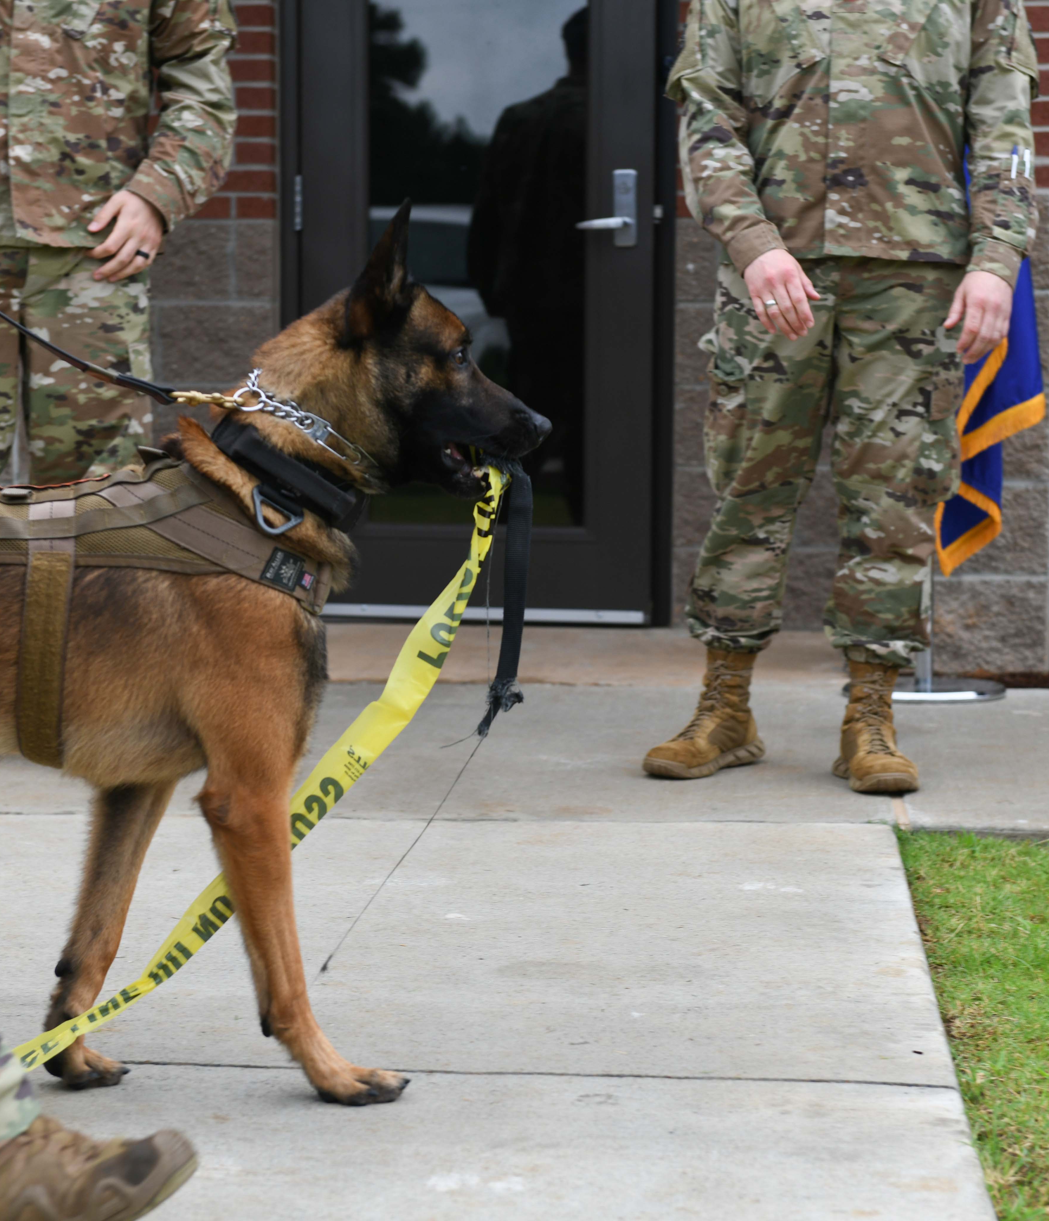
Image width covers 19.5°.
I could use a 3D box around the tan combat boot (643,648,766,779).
[{"bbox_3d":[0.305,0.153,5.149,0.114,0.235,0.303,4,6,37],"label":"tan combat boot"}]

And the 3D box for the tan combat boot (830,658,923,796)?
[{"bbox_3d":[0.576,0.168,5.007,0.114,0.235,0.303,0,5,-7],"label":"tan combat boot"}]

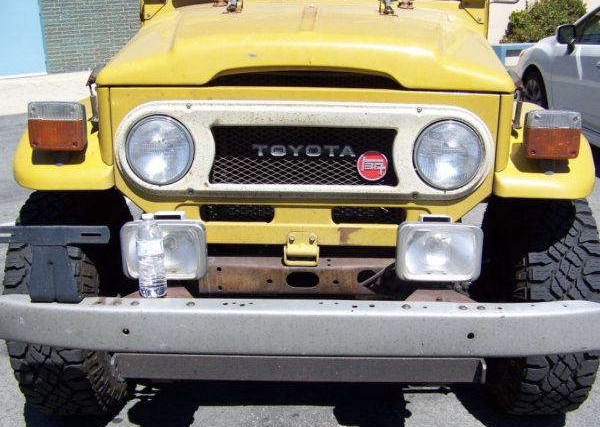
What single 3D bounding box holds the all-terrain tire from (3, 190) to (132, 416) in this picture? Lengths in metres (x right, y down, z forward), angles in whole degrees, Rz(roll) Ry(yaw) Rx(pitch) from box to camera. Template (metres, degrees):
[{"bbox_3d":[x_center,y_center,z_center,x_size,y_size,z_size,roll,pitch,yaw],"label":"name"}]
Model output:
[{"bbox_3d":[-0.714,0.276,2.201,0.270,0.830,0.830,1,17,1],"label":"all-terrain tire"}]

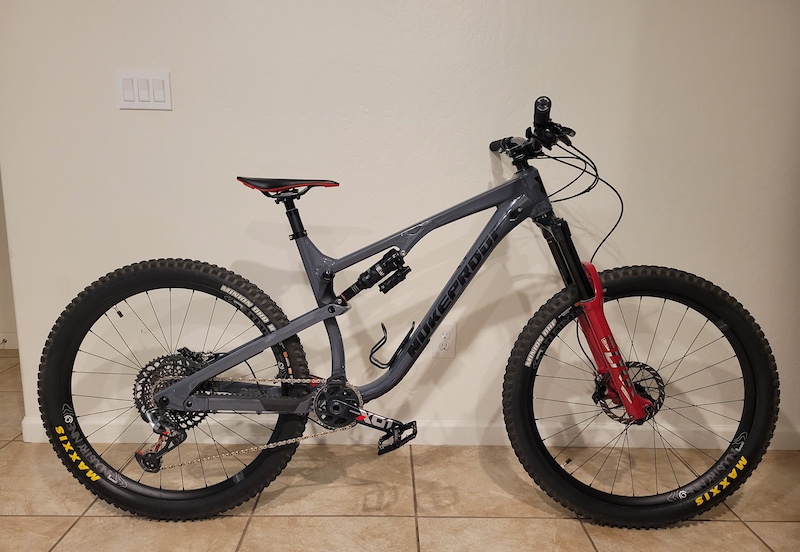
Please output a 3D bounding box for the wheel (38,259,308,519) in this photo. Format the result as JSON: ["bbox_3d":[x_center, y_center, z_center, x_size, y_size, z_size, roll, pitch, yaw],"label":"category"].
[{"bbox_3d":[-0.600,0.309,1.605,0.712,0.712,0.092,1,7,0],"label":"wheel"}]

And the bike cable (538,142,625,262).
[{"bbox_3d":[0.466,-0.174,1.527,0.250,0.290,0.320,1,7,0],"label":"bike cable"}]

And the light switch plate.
[{"bbox_3d":[-0.795,-0.576,1.873,0.162,0.114,0.008,1,10,-1],"label":"light switch plate"}]

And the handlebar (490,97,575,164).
[{"bbox_3d":[0.322,-0.340,1.528,0.130,0.105,0.790,1,7,0],"label":"handlebar"}]

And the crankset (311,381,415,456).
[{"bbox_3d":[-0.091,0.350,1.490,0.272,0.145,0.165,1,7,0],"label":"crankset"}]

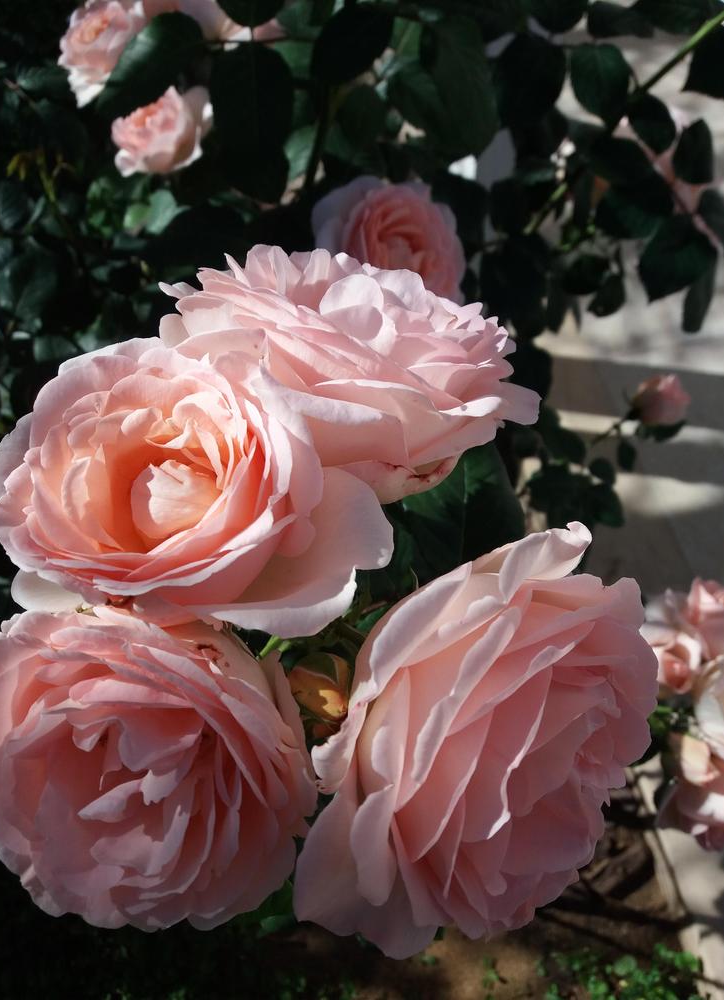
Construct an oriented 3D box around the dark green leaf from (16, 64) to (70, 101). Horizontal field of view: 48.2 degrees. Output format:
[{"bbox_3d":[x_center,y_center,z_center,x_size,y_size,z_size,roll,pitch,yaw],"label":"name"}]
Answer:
[{"bbox_3d":[-0.284,-0.372,0.720,0.046,0.034,0.012,-15,5,-15],"label":"dark green leaf"}]

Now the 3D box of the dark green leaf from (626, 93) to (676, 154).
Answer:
[{"bbox_3d":[0.185,-0.242,0.520,0.031,0.044,0.012,-19,-5,14],"label":"dark green leaf"}]

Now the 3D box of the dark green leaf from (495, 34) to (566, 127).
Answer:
[{"bbox_3d":[0.098,-0.244,0.470,0.040,0.012,0.054,5,64,3],"label":"dark green leaf"}]

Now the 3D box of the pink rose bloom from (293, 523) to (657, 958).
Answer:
[{"bbox_3d":[0.032,0.066,0.225,0.083,0.118,0.118,15,42,25],"label":"pink rose bloom"}]

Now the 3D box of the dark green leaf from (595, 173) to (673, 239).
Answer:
[{"bbox_3d":[0.165,-0.178,0.490,0.046,0.012,0.035,27,55,13],"label":"dark green leaf"}]

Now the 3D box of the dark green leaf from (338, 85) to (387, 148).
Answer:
[{"bbox_3d":[0.000,-0.237,0.500,0.030,0.010,0.041,-2,60,-1],"label":"dark green leaf"}]

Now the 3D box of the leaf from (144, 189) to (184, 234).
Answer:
[{"bbox_3d":[-0.152,-0.220,0.620,0.027,0.012,0.038,22,83,-8],"label":"leaf"}]

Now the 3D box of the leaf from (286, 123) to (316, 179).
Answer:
[{"bbox_3d":[-0.040,-0.228,0.530,0.019,0.040,0.012,24,-2,-3],"label":"leaf"}]

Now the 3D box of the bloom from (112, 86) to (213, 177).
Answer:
[{"bbox_3d":[-0.136,-0.250,0.550,0.060,0.048,0.060,-15,51,19],"label":"bloom"}]

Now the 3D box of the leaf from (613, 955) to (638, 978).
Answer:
[{"bbox_3d":[0.318,0.565,0.980,0.029,0.008,0.032,-7,37,-9],"label":"leaf"}]

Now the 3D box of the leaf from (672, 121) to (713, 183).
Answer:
[{"bbox_3d":[0.213,-0.224,0.520,0.026,0.043,0.012,9,1,16],"label":"leaf"}]

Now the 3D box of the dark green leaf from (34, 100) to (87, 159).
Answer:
[{"bbox_3d":[-0.253,-0.311,0.680,0.044,0.050,0.012,-18,4,-14],"label":"dark green leaf"}]

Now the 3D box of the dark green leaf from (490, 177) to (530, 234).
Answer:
[{"bbox_3d":[0.101,-0.200,0.550,0.028,0.010,0.040,0,60,0],"label":"dark green leaf"}]

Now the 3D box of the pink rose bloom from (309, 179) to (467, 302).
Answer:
[{"bbox_3d":[0.017,-0.153,0.500,0.093,0.090,0.060,-7,12,-9],"label":"pink rose bloom"}]

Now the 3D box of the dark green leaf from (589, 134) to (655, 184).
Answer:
[{"bbox_3d":[0.168,-0.219,0.520,0.048,0.031,0.012,37,6,12],"label":"dark green leaf"}]

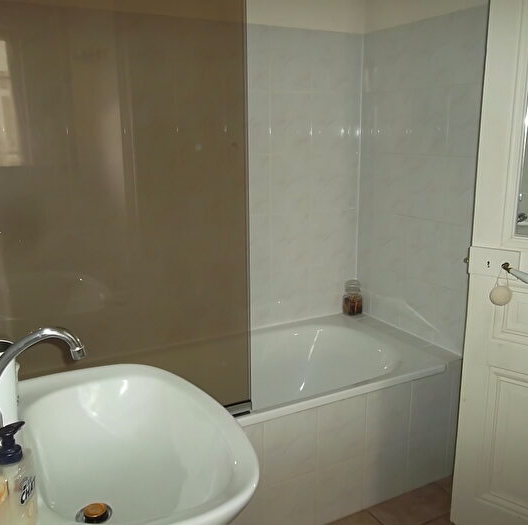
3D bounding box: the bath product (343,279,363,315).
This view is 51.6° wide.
[{"bbox_3d":[0.419,0.166,2.576,0.083,0.162,0.083,0,13,0],"label":"bath product"}]

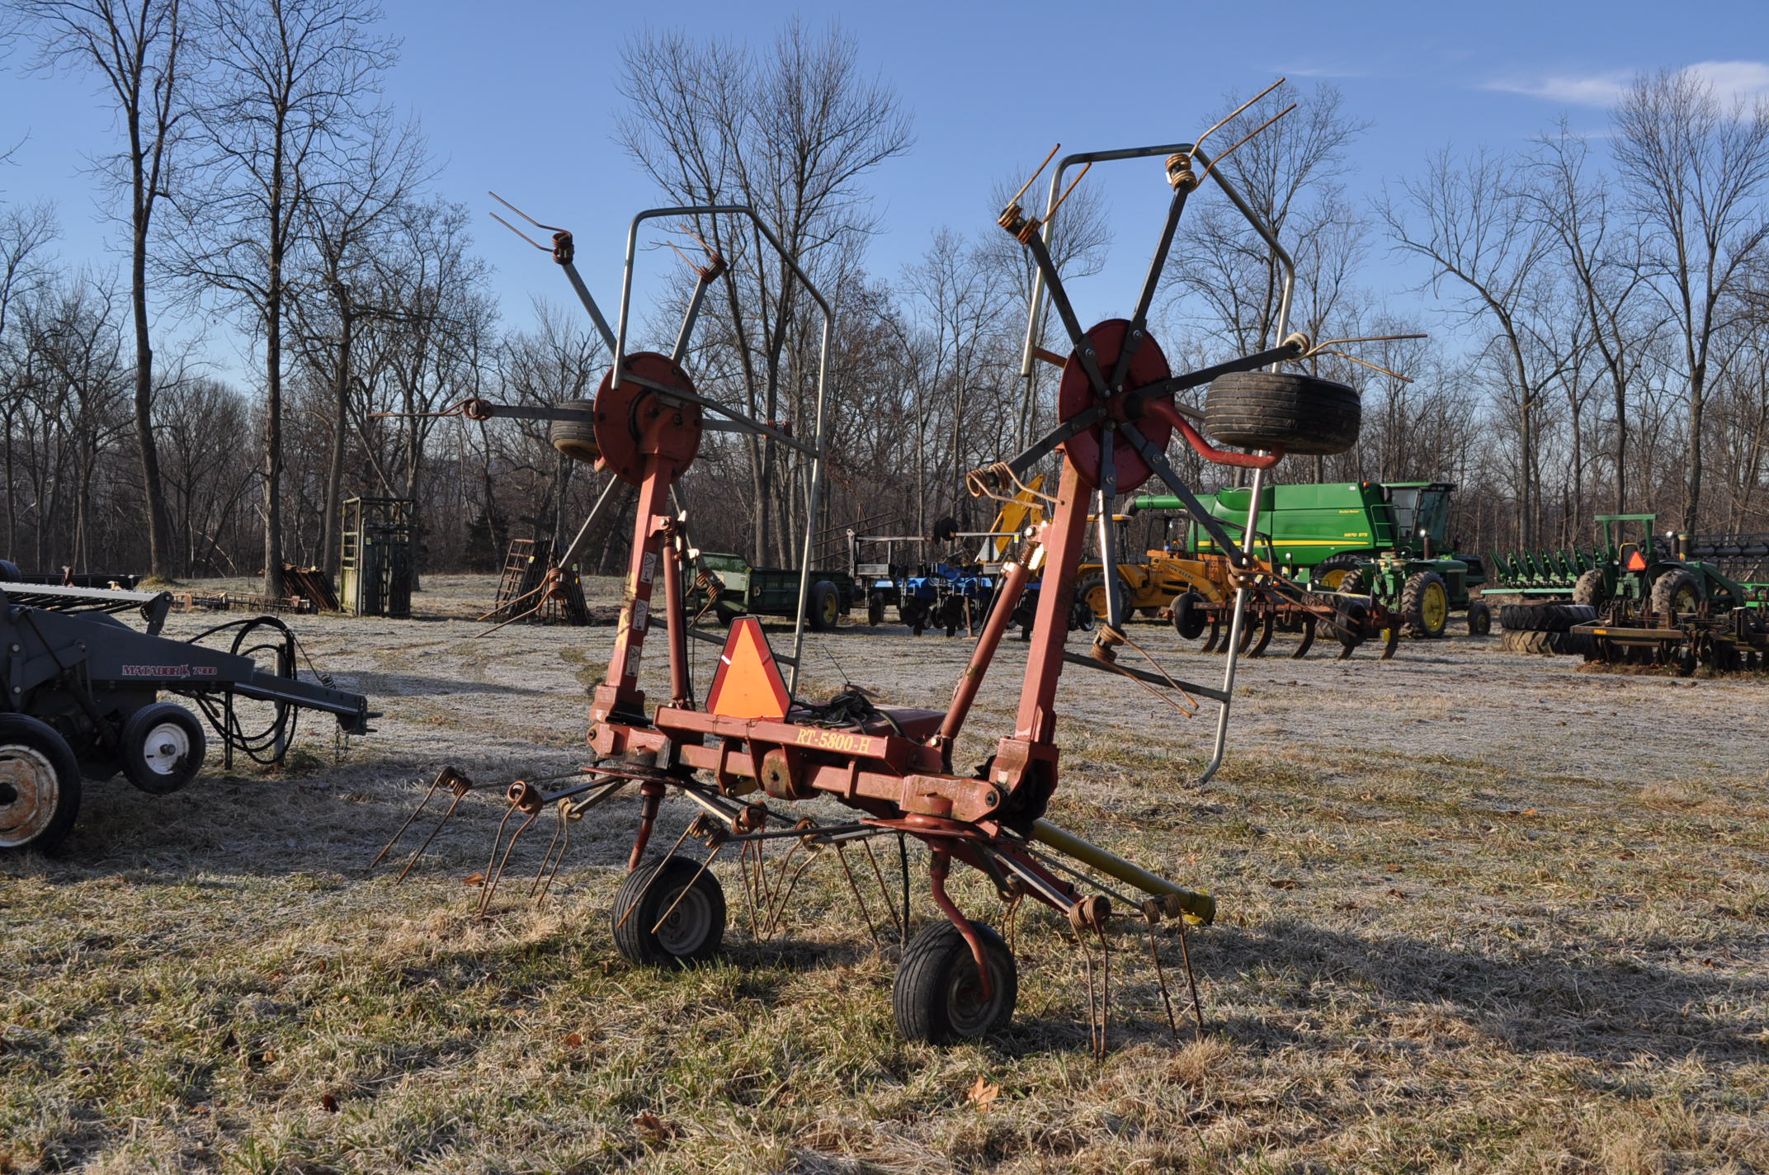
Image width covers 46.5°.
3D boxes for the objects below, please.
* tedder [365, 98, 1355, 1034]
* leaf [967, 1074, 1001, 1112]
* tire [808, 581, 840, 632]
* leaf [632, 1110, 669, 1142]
[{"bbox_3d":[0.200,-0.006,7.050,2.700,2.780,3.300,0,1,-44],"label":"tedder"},{"bbox_3d":[0.270,1.373,5.595,0.088,0.085,0.060,1,1,3],"label":"leaf"},{"bbox_3d":[-1.067,0.335,37.000,0.240,0.900,0.900,2,1,26],"label":"tire"},{"bbox_3d":[-0.594,1.367,5.242,0.092,0.075,0.065,1,1,-6],"label":"leaf"}]

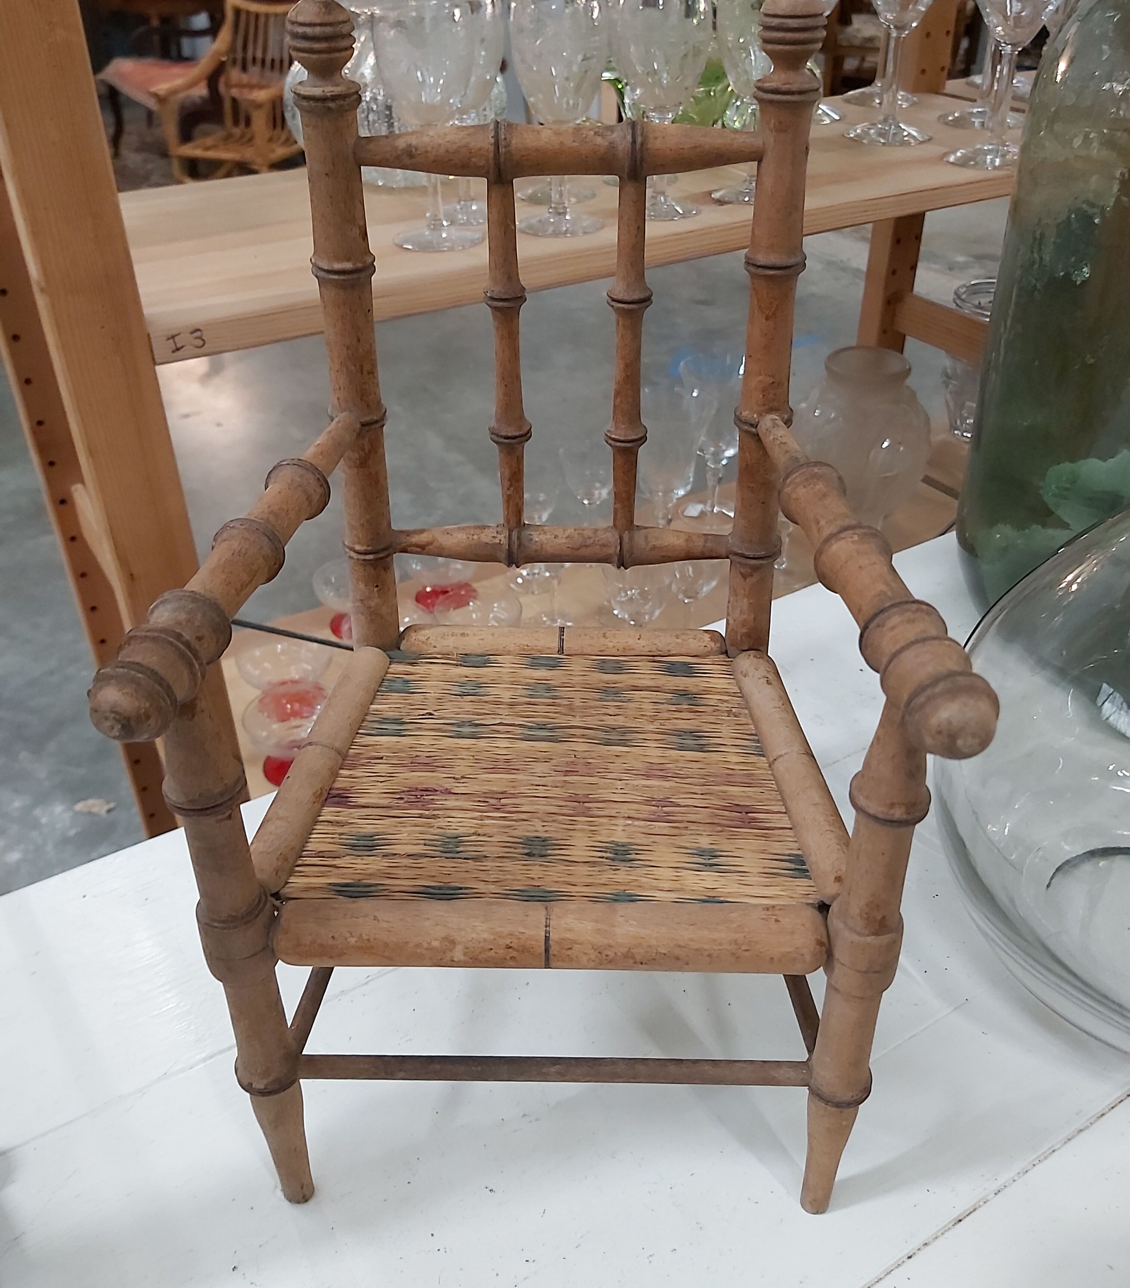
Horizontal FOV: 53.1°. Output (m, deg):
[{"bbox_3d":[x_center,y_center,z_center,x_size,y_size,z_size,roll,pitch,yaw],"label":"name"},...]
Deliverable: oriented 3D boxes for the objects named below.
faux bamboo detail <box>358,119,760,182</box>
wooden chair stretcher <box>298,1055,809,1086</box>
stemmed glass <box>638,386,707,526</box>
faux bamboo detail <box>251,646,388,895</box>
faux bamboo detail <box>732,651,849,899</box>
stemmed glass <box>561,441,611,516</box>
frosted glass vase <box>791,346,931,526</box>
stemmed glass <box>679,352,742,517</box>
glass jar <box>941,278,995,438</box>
[{"bbox_3d":[-0.003,-0.190,0.434,0.160,0.021,0.021,0,34,1],"label":"faux bamboo detail"},{"bbox_3d":[-0.004,0.161,0.426,0.194,0.009,0.009,0,34,1],"label":"wooden chair stretcher"},{"bbox_3d":[0.101,-0.175,1.119,0.066,0.160,0.066,-1,34,0],"label":"stemmed glass"},{"bbox_3d":[-0.090,0.046,0.434,0.018,0.016,0.135,3,34,5],"label":"faux bamboo detail"},{"bbox_3d":[0.089,0.045,0.452,0.018,0.018,0.146,-2,34,-2],"label":"faux bamboo detail"},{"bbox_3d":[0.022,-0.139,1.099,0.053,0.110,0.053,-1,34,0],"label":"stemmed glass"},{"bbox_3d":[0.284,-0.189,1.111,0.146,0.187,0.146,-1,34,0],"label":"frosted glass vase"},{"bbox_3d":[0.150,-0.201,1.141,0.064,0.160,0.064,-1,34,0],"label":"stemmed glass"},{"bbox_3d":[0.516,-0.325,1.332,0.138,0.163,0.138,-20,38,-26],"label":"glass jar"}]

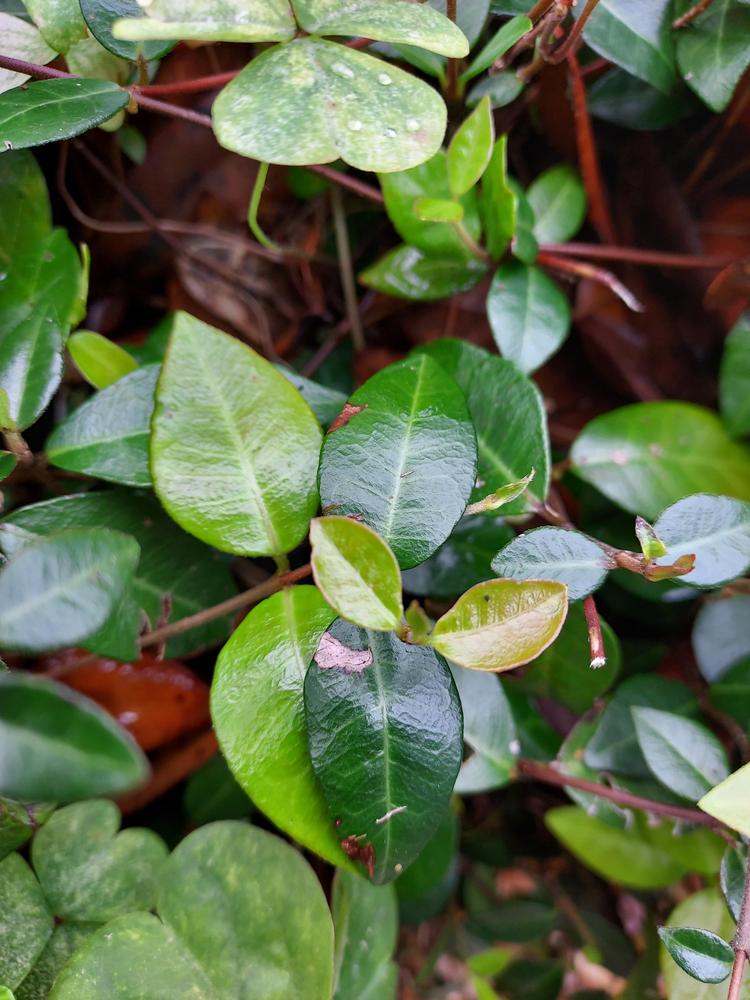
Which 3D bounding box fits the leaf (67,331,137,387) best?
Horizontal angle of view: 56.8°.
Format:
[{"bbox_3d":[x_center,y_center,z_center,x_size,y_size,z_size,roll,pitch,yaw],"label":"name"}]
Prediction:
[{"bbox_3d":[-0.092,-0.044,0.235,0.030,0.007,0.019,37,84,-4],"label":"leaf"}]

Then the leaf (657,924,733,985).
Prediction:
[{"bbox_3d":[0.094,0.134,0.205,0.022,0.007,0.013,19,69,5],"label":"leaf"}]

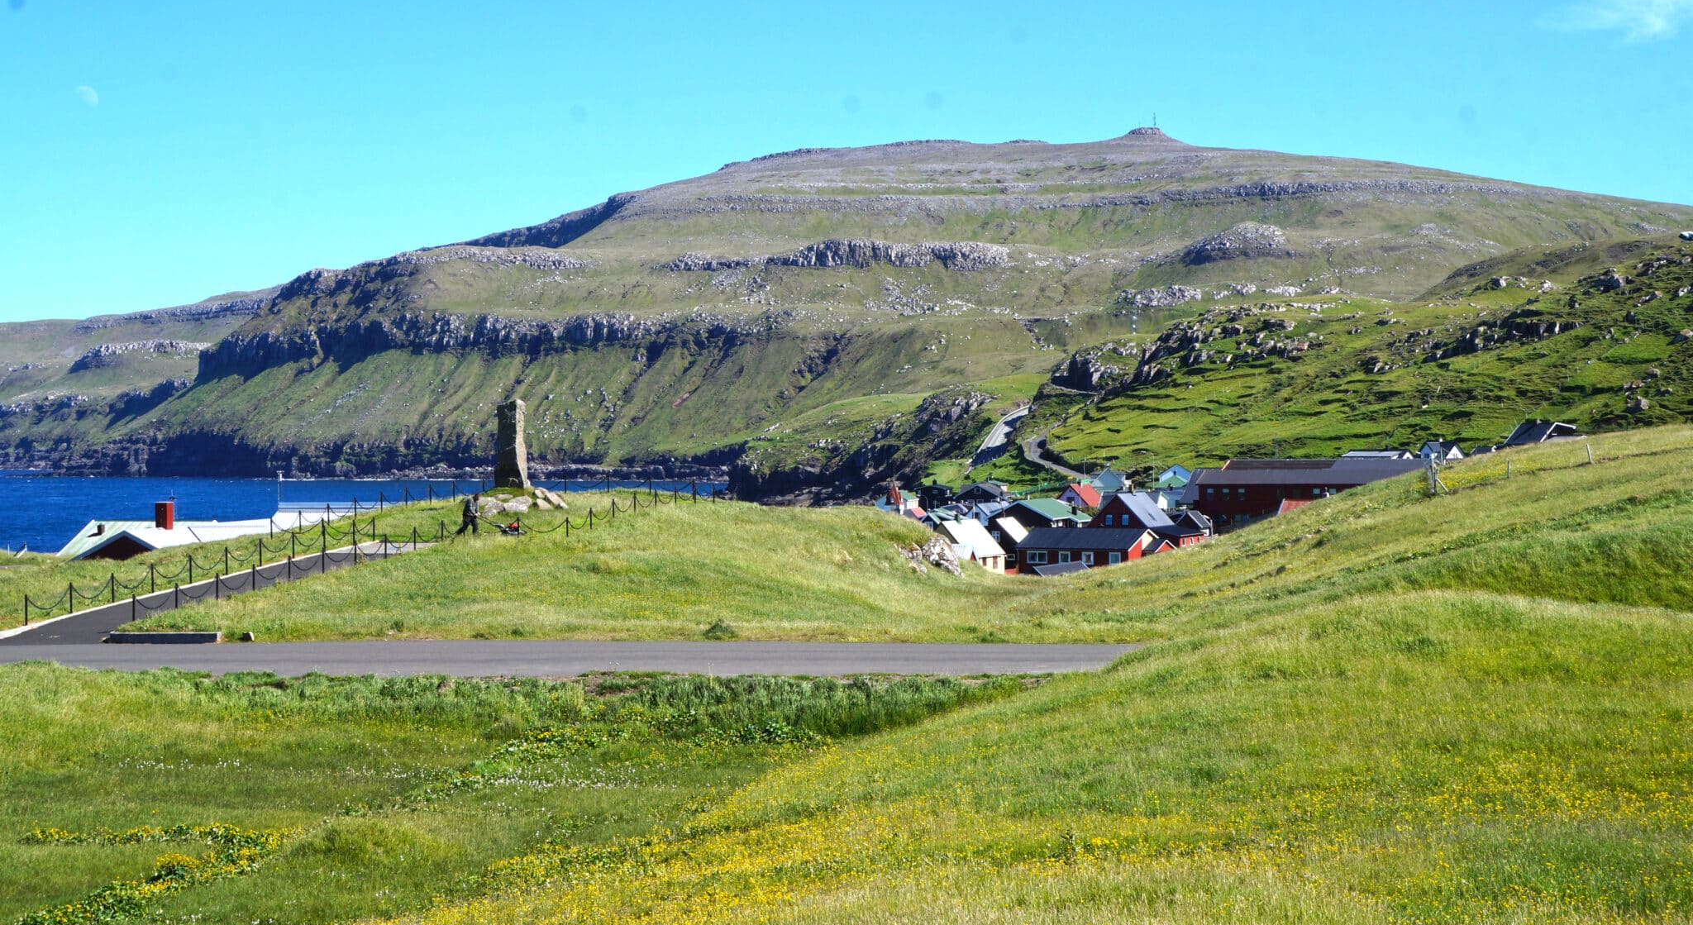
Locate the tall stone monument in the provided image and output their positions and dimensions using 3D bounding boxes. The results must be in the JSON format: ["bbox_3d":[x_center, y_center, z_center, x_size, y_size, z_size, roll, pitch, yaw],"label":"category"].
[{"bbox_3d":[-12.060,-0.660,91.500,1.000,3.240,0.850,-1,1,17],"label":"tall stone monument"}]

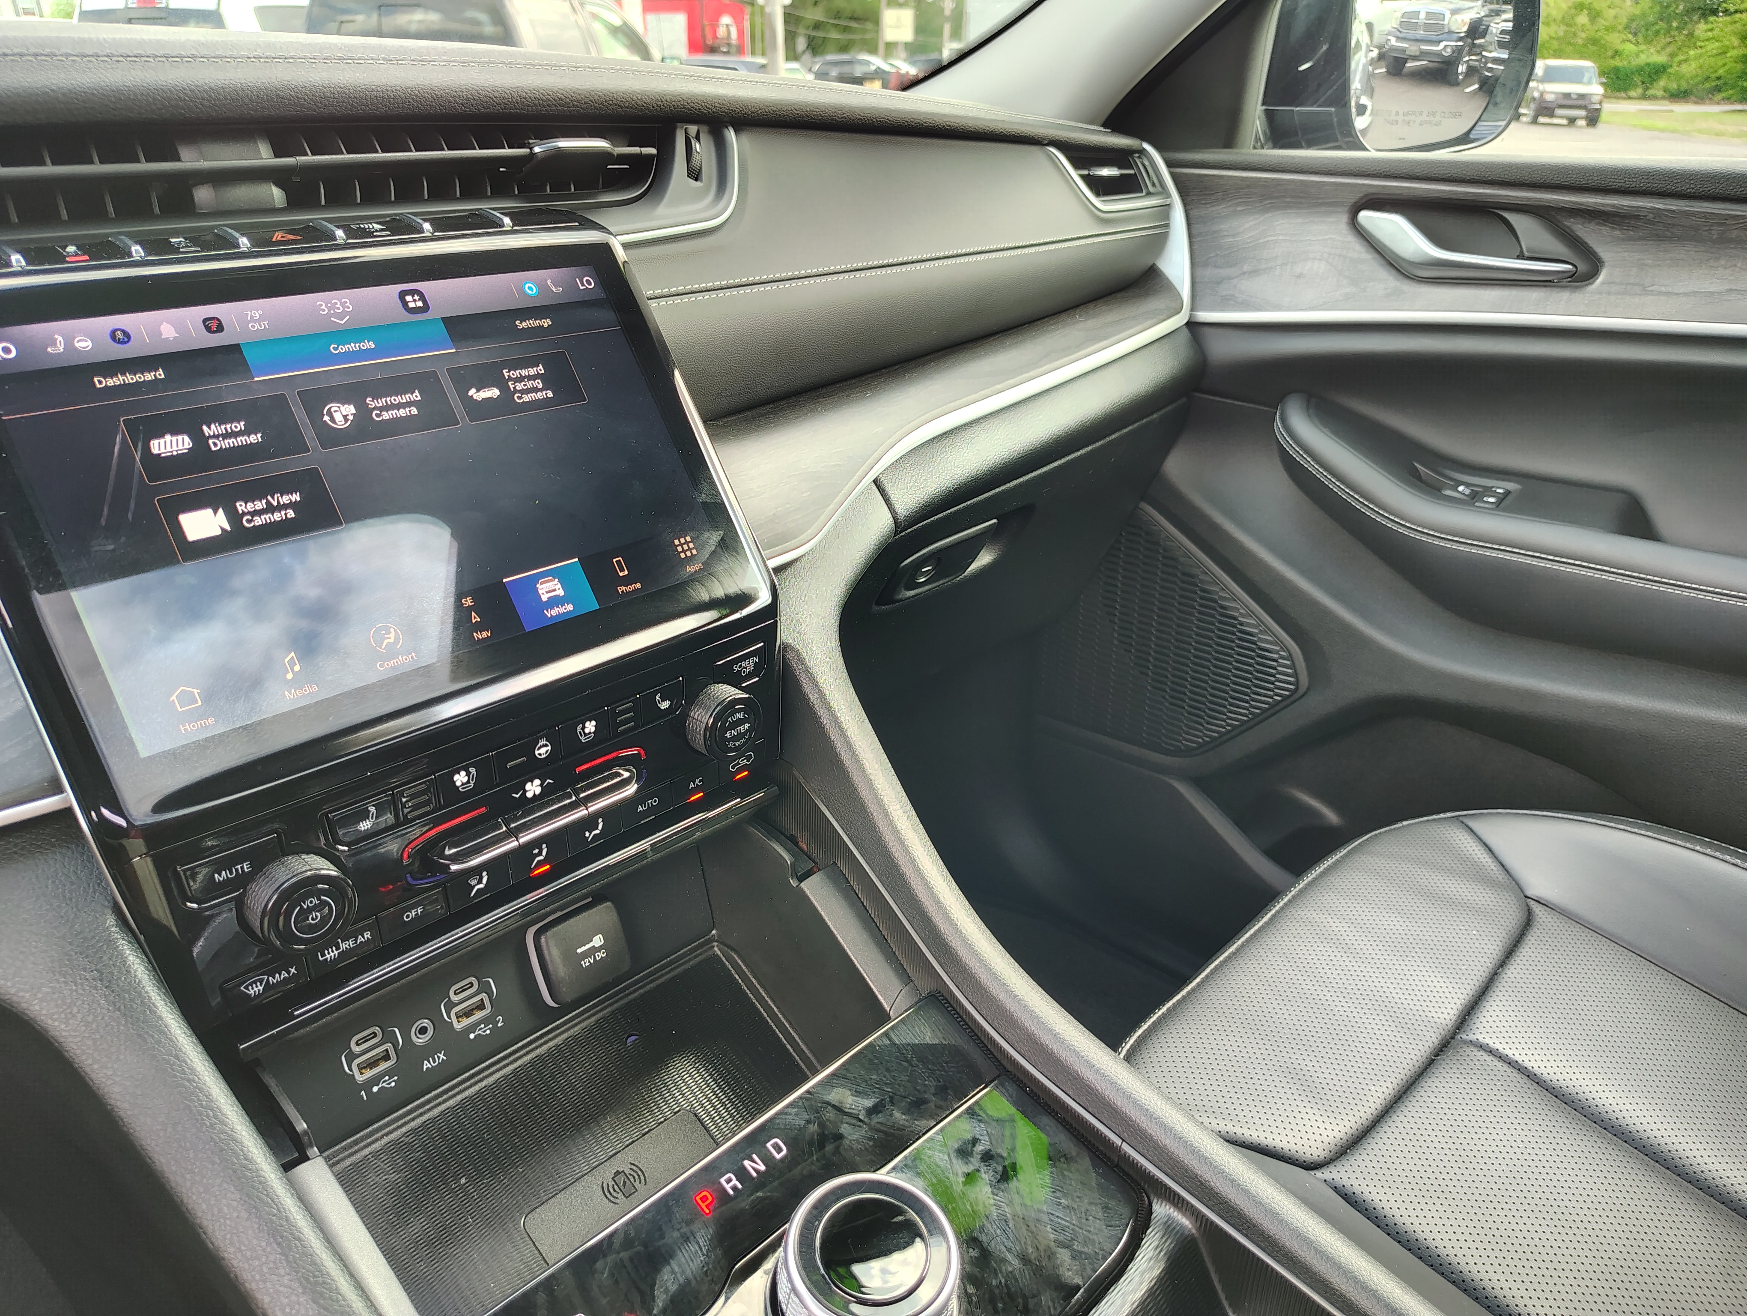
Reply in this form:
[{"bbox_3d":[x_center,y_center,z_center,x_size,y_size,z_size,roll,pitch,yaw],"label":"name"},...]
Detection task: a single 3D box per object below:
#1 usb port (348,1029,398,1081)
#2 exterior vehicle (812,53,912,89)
[{"bbox_3d":[-0.196,0.155,0.475,0.016,0.019,0.008,-23,15,-40],"label":"usb port"},{"bbox_3d":[-0.027,-22.563,47.404,4.800,1.780,1.950,14,29,25],"label":"exterior vehicle"}]

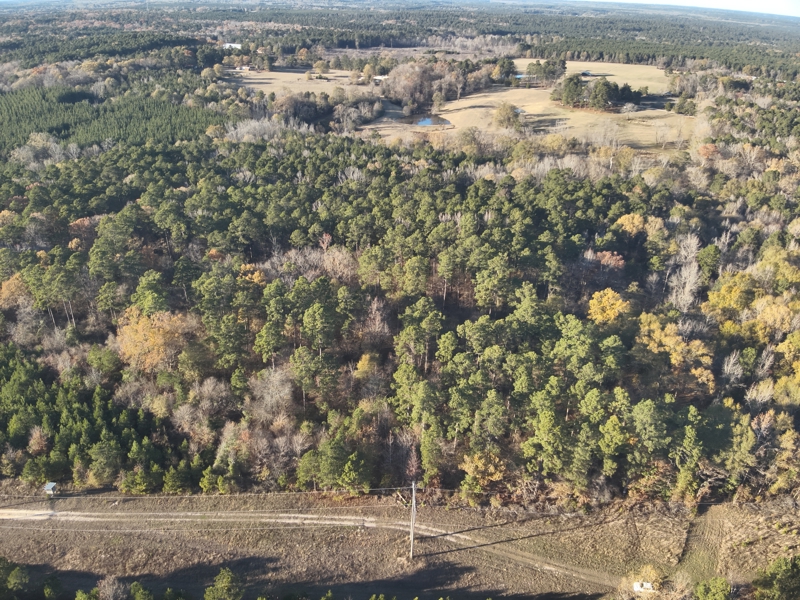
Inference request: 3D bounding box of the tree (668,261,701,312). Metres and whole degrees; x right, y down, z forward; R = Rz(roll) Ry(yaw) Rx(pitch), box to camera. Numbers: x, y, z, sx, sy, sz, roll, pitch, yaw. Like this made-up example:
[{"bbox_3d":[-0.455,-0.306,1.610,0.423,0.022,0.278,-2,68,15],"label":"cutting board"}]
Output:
[{"bbox_3d":[108.000,-4.500,210.000,11.500,21.500,11.000,2,29,0],"label":"tree"}]

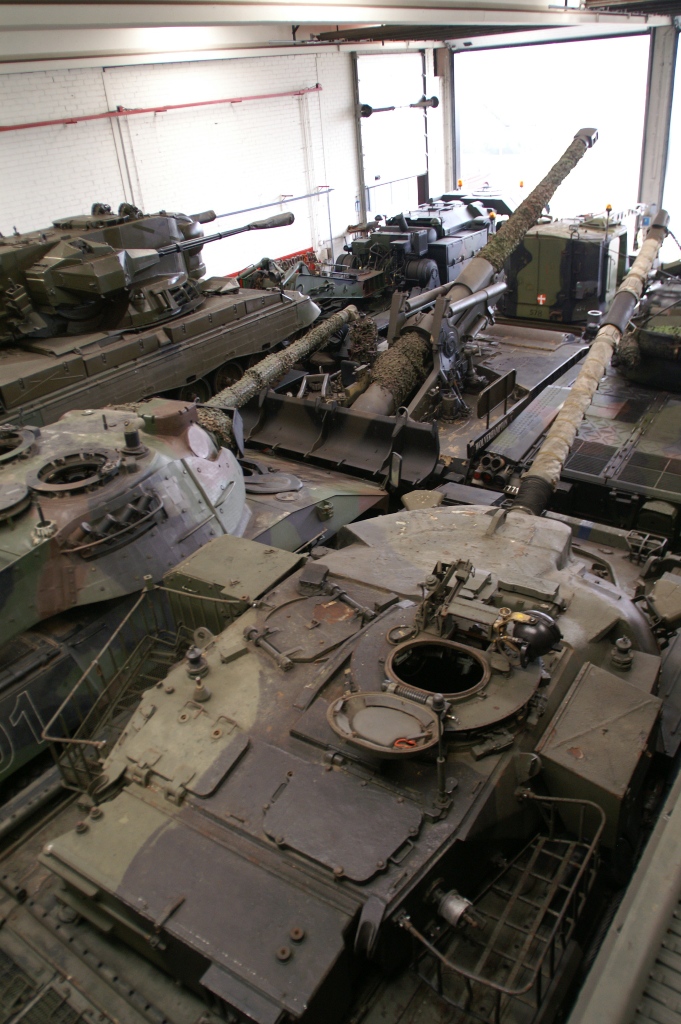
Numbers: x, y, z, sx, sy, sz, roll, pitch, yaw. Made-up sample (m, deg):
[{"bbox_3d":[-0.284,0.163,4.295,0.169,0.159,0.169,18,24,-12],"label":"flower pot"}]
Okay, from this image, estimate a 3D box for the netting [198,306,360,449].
[{"bbox_3d":[-0.710,-2.225,10.170,0.360,0.360,4.050,10,35,25],"label":"netting"}]

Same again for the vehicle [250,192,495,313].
[{"bbox_3d":[1.232,-5.196,15.717,3.200,2.800,6.300,20,40,36],"label":"vehicle"}]

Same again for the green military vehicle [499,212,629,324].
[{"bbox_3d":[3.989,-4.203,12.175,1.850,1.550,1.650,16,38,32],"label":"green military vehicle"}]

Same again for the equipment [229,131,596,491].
[{"bbox_3d":[2.276,-3.448,11.424,3.150,4.100,9.700,16,38,32],"label":"equipment"}]

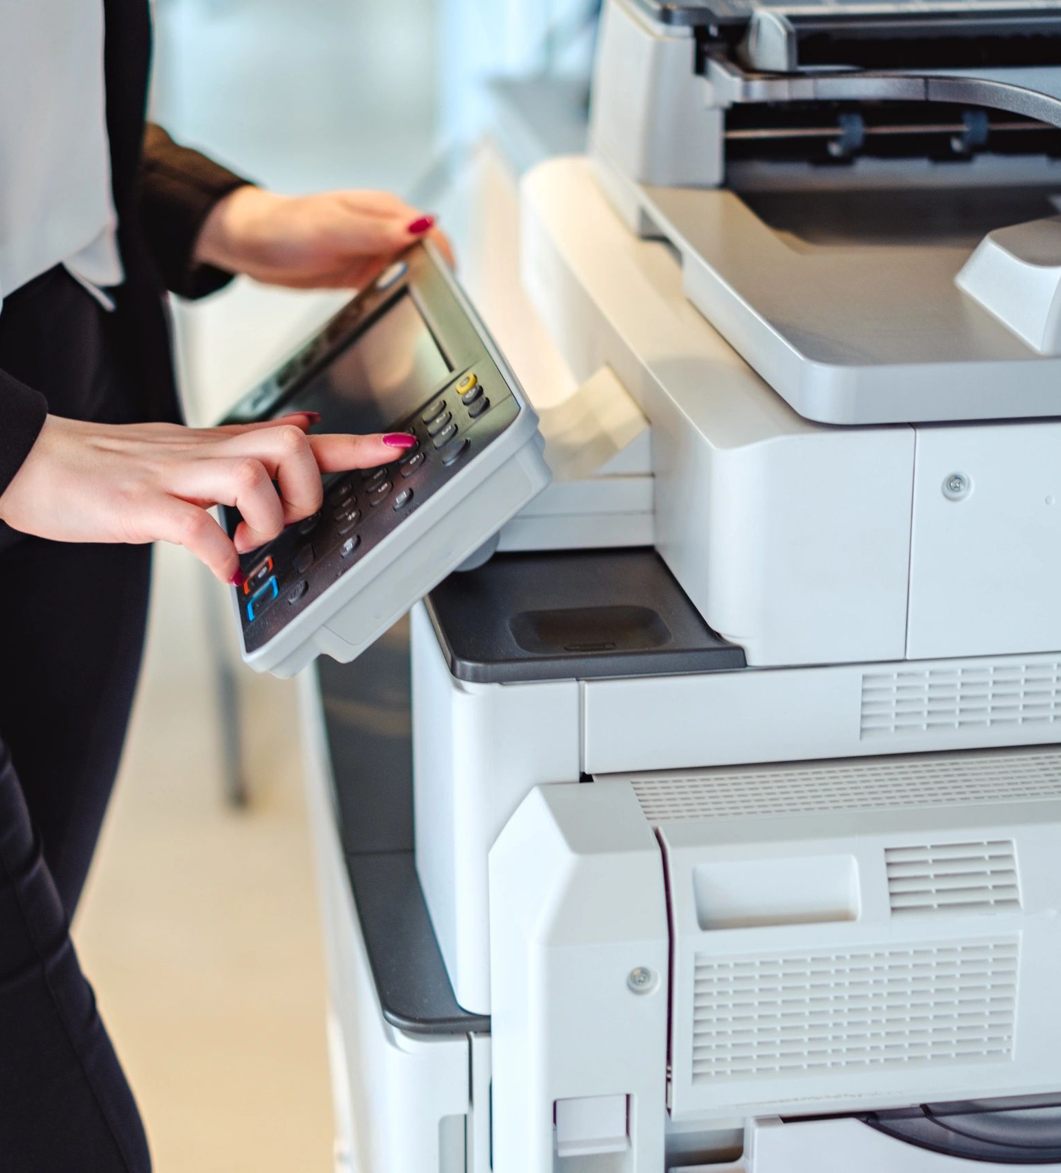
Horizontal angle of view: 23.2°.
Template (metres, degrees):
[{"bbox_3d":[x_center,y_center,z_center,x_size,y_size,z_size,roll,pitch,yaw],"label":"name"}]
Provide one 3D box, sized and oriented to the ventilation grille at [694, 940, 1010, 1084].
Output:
[{"bbox_3d":[0.140,0.180,1.121,0.144,0.065,0.010,-3,19,-8],"label":"ventilation grille"}]

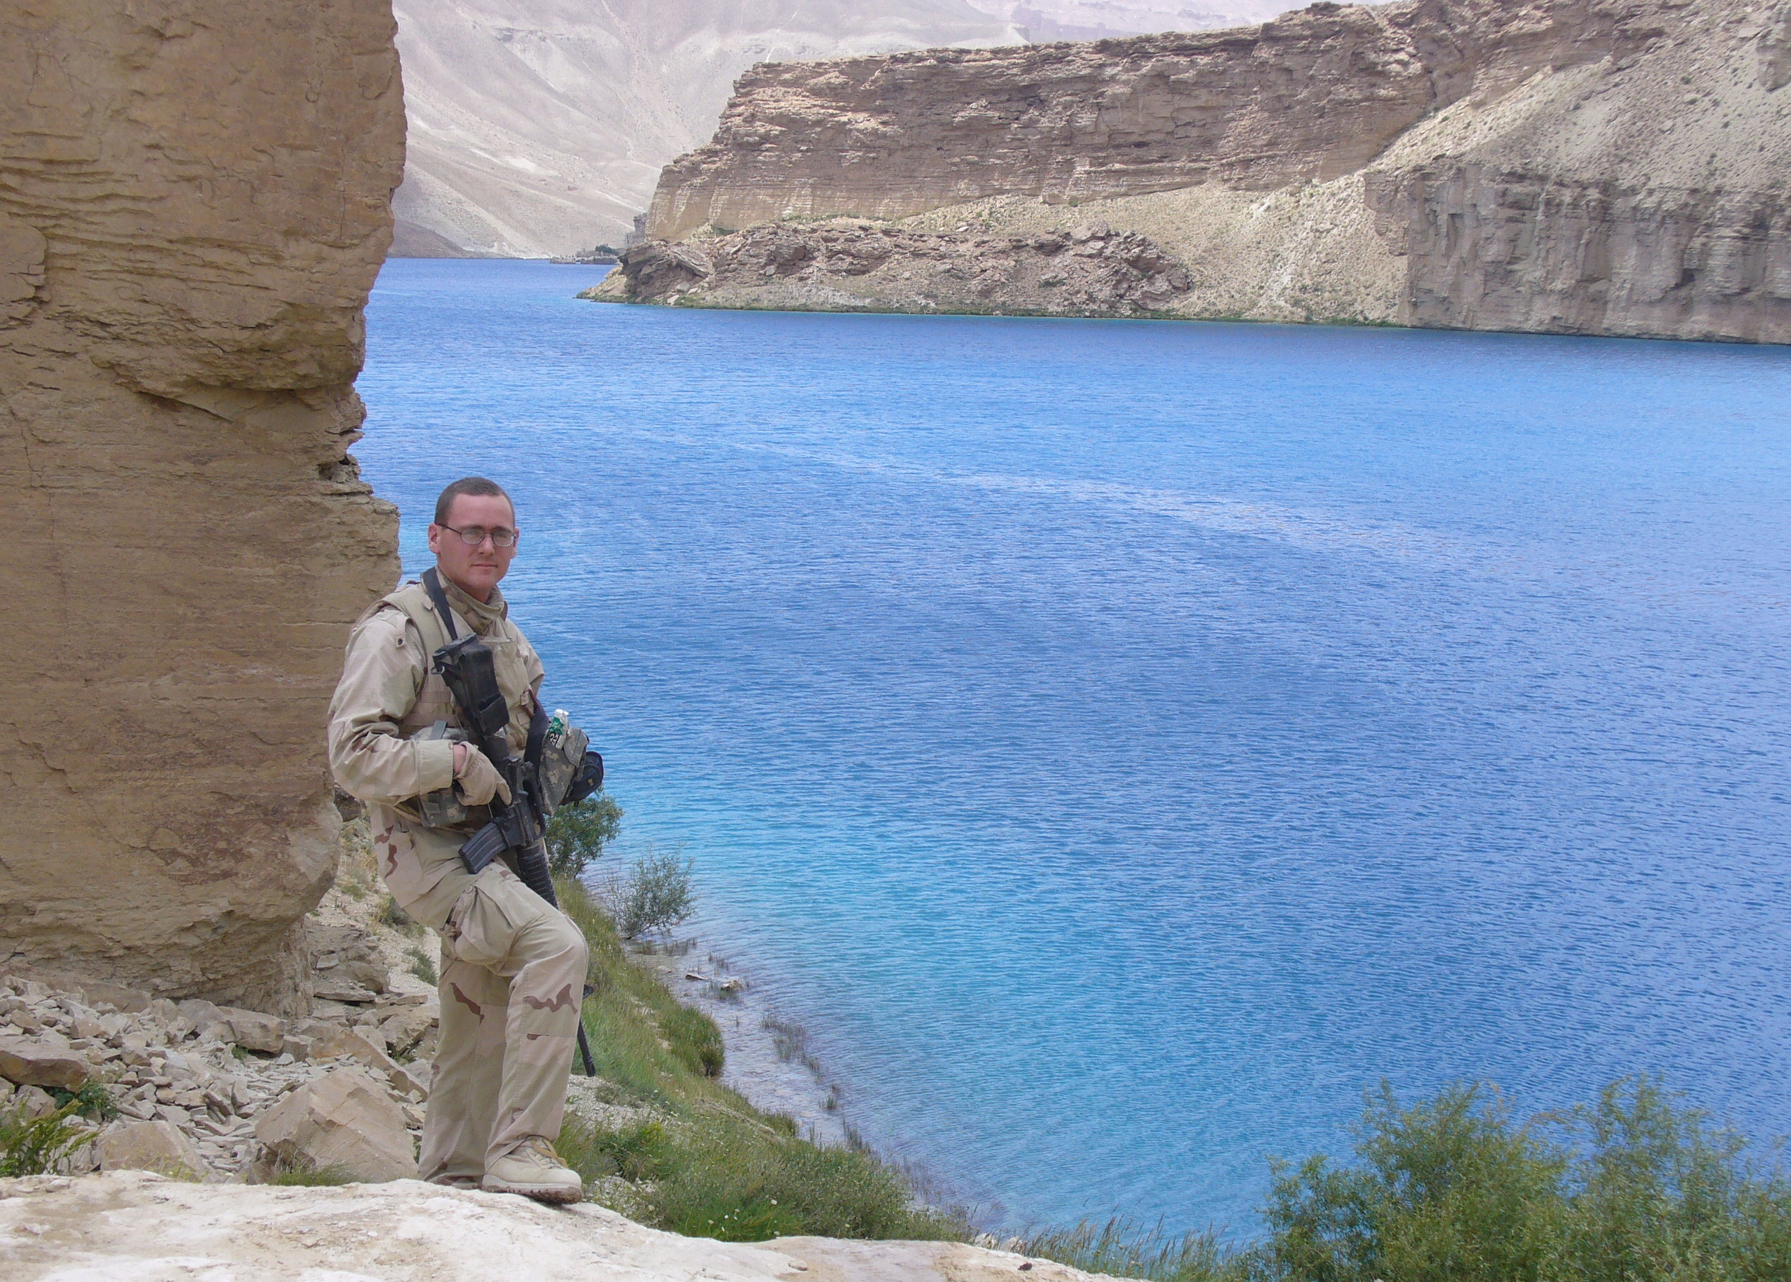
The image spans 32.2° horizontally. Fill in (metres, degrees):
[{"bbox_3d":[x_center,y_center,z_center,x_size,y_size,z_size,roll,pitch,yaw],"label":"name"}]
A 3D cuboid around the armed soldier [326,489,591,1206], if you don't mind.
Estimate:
[{"bbox_3d":[-0.934,0.424,6.650,0.600,1.560,0.580,-6,10,-42],"label":"armed soldier"}]

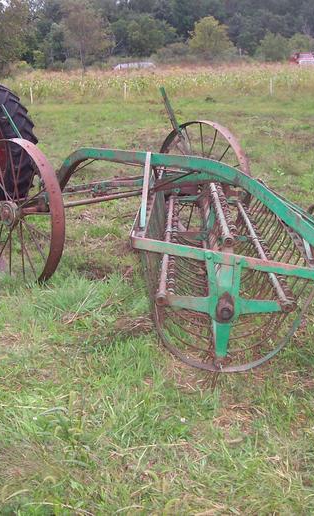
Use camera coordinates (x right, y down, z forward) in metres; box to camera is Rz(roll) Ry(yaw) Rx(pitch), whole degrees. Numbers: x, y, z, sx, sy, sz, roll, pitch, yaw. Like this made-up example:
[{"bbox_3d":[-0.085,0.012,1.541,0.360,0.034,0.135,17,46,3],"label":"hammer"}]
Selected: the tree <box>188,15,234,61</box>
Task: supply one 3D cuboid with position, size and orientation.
[{"bbox_3d":[6.184,-24.966,85.000,5.400,6.200,5.400,1,16,4],"label":"tree"}]

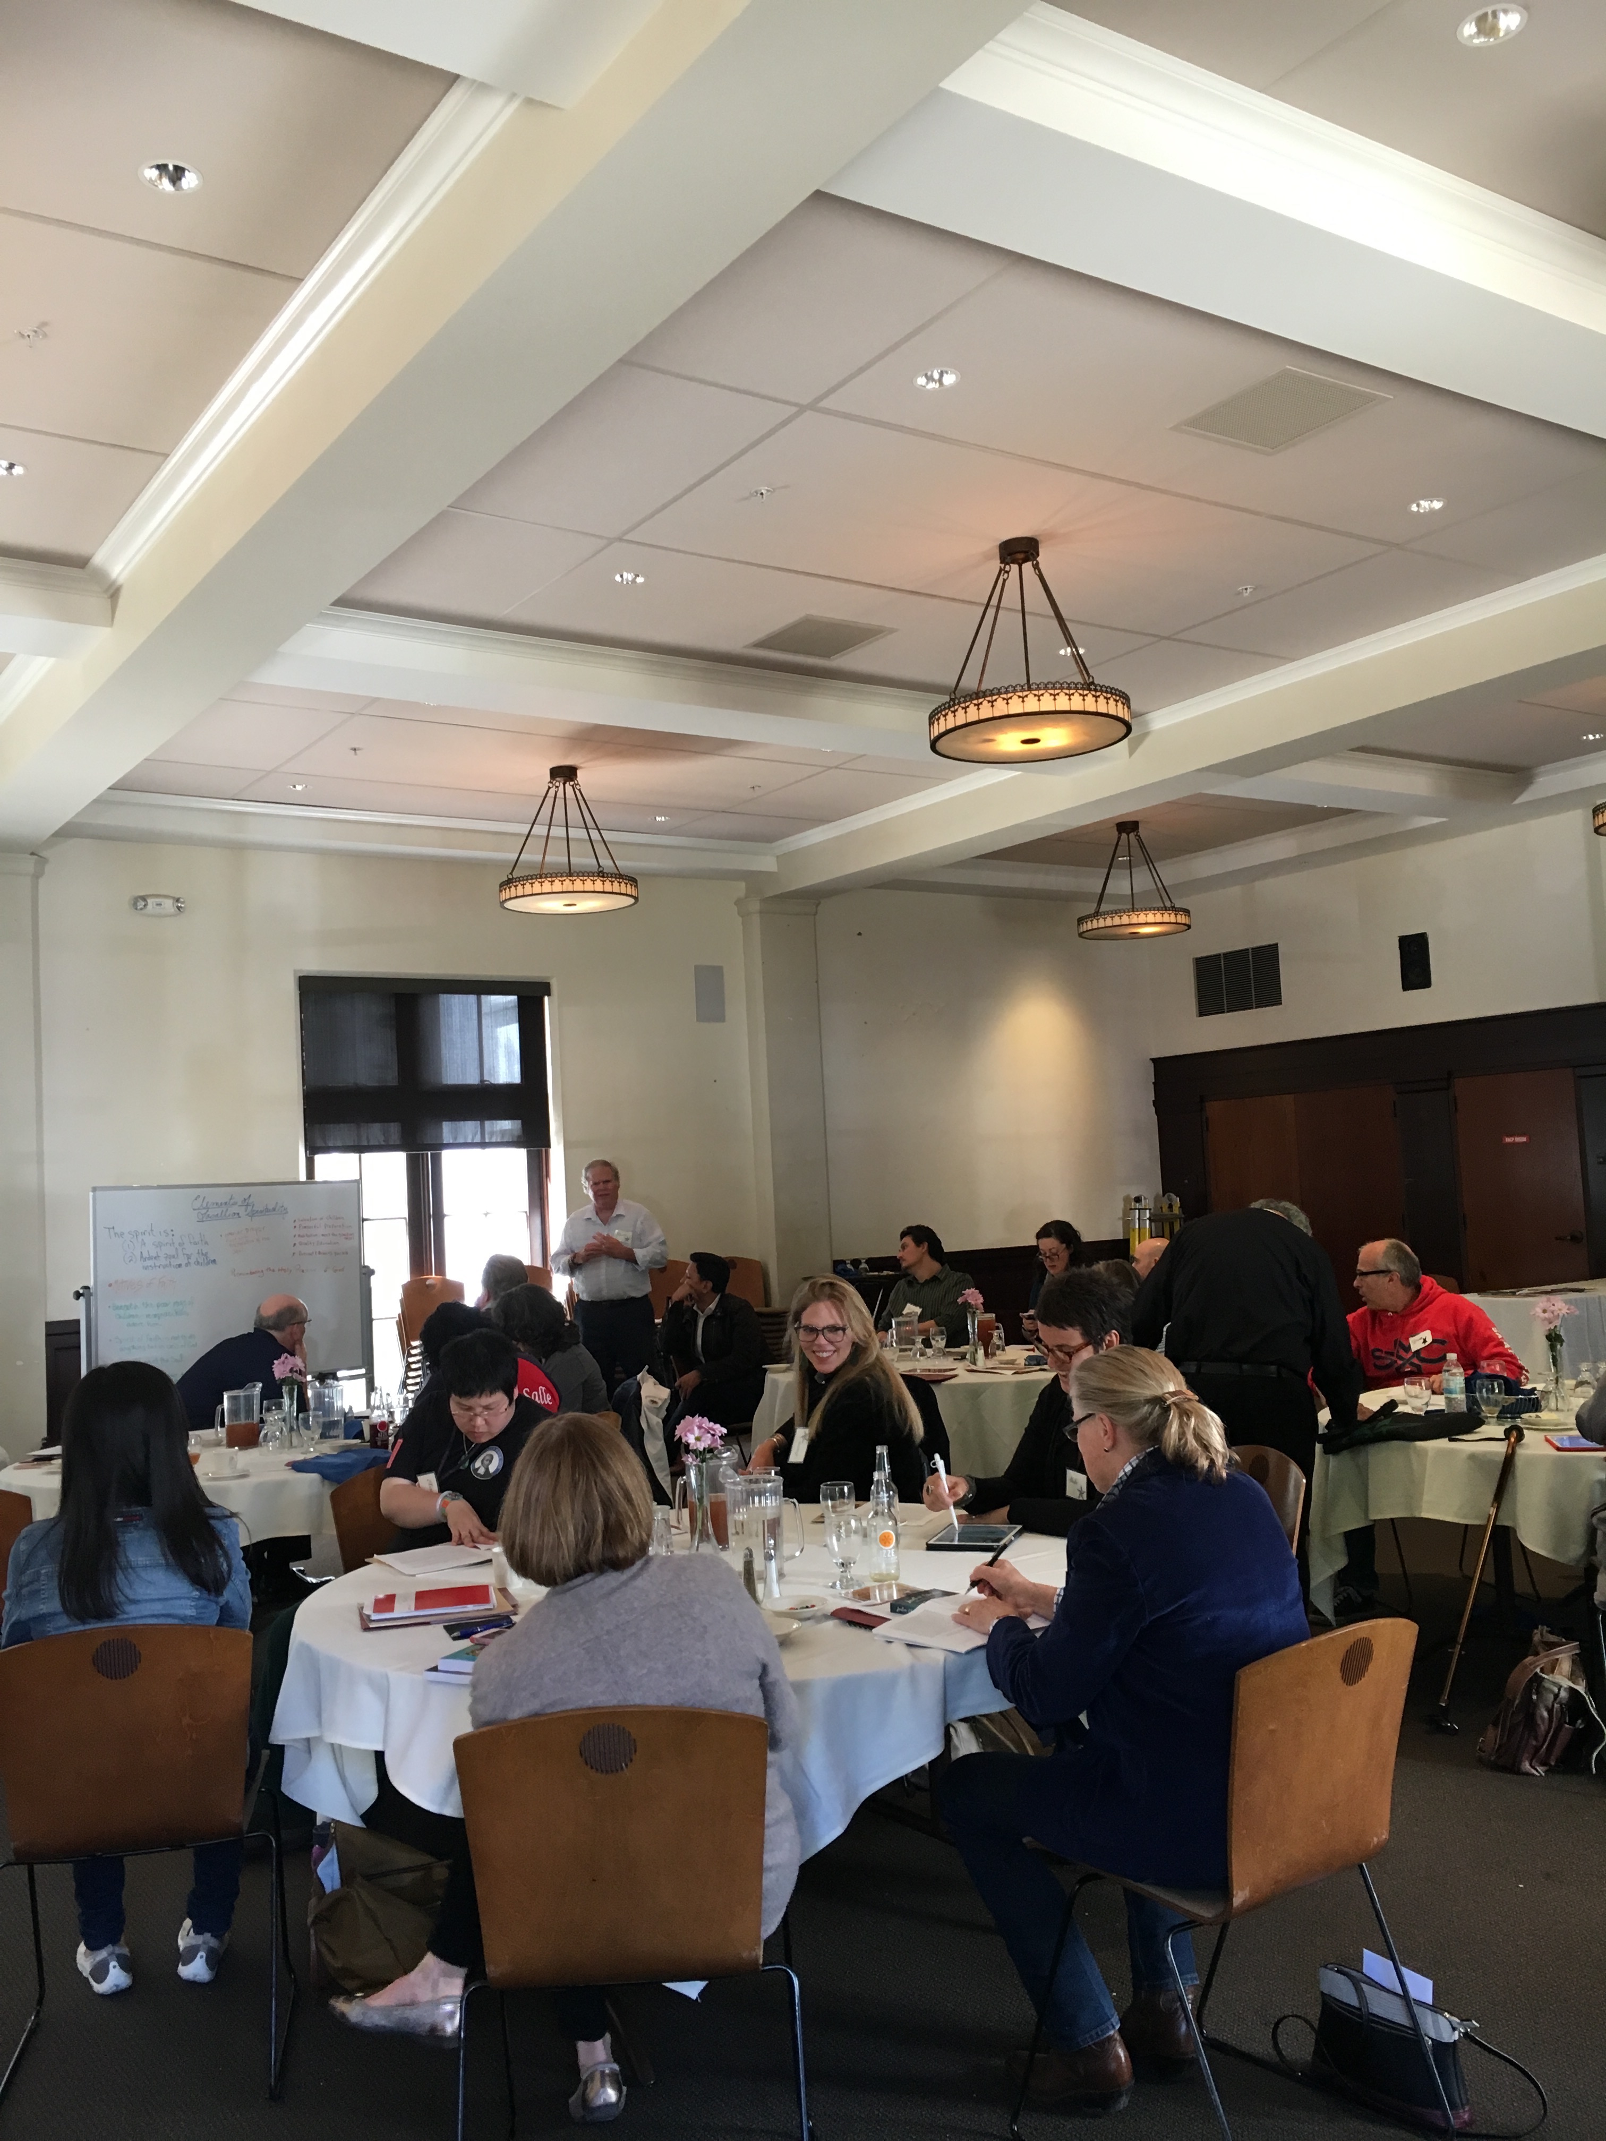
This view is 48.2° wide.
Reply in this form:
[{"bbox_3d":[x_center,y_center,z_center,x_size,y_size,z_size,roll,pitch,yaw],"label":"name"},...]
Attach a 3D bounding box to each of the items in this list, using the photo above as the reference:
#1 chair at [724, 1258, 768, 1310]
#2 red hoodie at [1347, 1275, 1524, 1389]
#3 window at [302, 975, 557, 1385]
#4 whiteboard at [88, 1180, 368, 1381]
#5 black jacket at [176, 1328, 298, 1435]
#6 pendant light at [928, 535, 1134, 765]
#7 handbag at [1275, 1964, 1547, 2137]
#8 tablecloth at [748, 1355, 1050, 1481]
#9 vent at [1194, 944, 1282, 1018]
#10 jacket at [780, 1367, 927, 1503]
[{"bbox_3d":[-0.286,1.627,11.781,0.480,0.800,0.520,-1,-4,-34],"label":"chair"},{"bbox_3d":[2.207,1.015,6.287,0.680,0.620,0.450,-4,-4,11],"label":"red hoodie"},{"bbox_3d":[-2.298,0.816,11.409,1.705,2.776,0.150,-1,-4,-34],"label":"window"},{"bbox_3d":[-3.175,1.180,9.925,1.500,1.090,0.070,-1,-4,-35],"label":"whiteboard"},{"bbox_3d":[-2.428,1.420,7.745,0.460,0.600,0.480,-3,-4,-6],"label":"black jacket"},{"bbox_3d":[0.837,-1.609,6.760,0.744,0.745,0.744,-3,-4,0],"label":"pendant light"},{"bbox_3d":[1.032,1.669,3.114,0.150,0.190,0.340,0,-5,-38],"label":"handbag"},{"bbox_3d":[0.765,1.731,8.362,1.850,0.750,1.850,-3,-4,0],"label":"tablecloth"},{"bbox_3d":[3.405,-0.705,14.112,0.050,0.473,0.868,-1,-4,-34],"label":"vent"},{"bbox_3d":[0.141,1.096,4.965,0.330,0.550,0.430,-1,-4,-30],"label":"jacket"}]

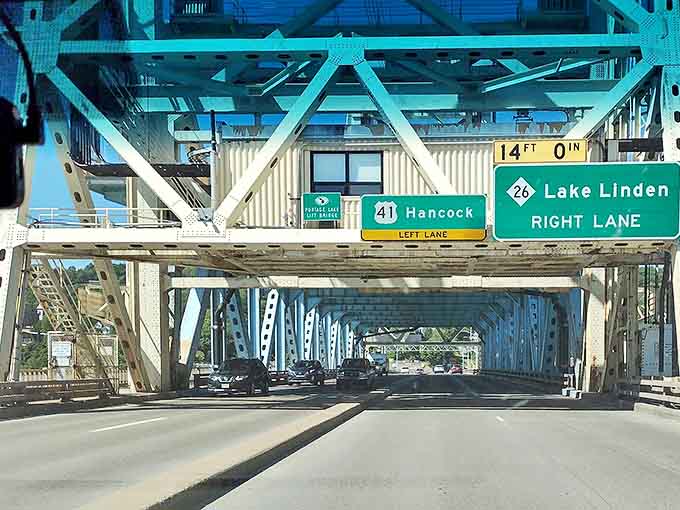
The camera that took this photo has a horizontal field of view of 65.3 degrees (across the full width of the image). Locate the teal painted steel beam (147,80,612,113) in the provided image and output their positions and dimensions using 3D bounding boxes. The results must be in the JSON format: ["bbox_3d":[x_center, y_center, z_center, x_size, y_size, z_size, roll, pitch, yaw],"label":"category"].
[{"bbox_3d":[1.365,-5.583,18.800,17.200,0.950,0.500,0,-10,1],"label":"teal painted steel beam"}]

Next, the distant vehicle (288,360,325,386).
[{"bbox_3d":[-2.551,8.892,39.800,1.830,1.670,4.600,-2,-11,9],"label":"distant vehicle"}]

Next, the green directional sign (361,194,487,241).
[{"bbox_3d":[2.149,-0.962,13.600,3.200,1.180,0.100,0,-10,1],"label":"green directional sign"}]

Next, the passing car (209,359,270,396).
[{"bbox_3d":[-5.320,6.421,27.800,1.840,1.700,4.650,-2,-11,9],"label":"passing car"}]

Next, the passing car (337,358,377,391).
[{"bbox_3d":[1.122,7.660,34.000,2.000,1.860,5.400,-2,-11,9],"label":"passing car"}]

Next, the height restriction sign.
[{"bbox_3d":[5.319,-2.732,14.000,2.440,0.610,0.050,0,-6,1],"label":"height restriction sign"}]

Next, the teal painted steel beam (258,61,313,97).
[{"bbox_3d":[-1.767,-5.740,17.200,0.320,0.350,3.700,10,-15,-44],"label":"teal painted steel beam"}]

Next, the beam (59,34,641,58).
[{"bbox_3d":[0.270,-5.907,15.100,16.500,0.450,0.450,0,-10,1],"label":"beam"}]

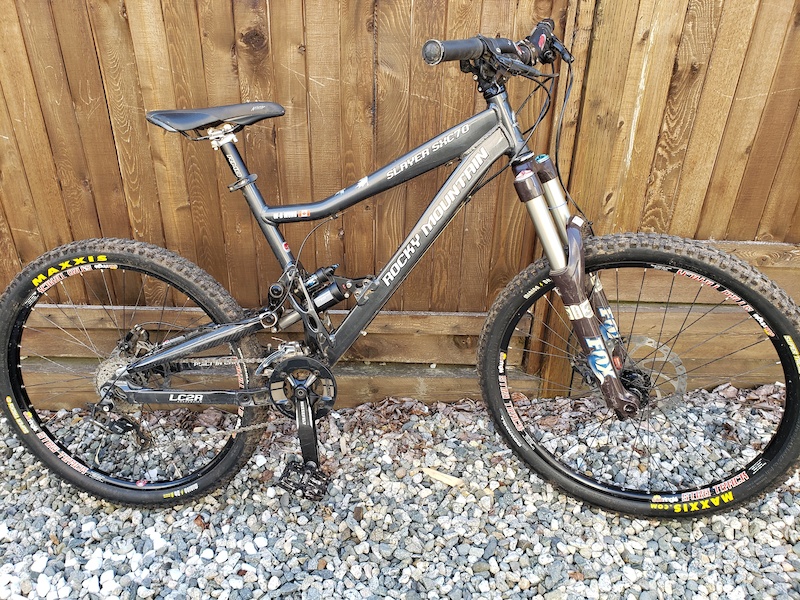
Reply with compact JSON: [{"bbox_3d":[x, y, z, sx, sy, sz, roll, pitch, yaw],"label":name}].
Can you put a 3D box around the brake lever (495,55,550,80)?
[{"bbox_3d":[0.195,-0.373,0.965,0.092,0.023,0.035,17,25,-16],"label":"brake lever"}]

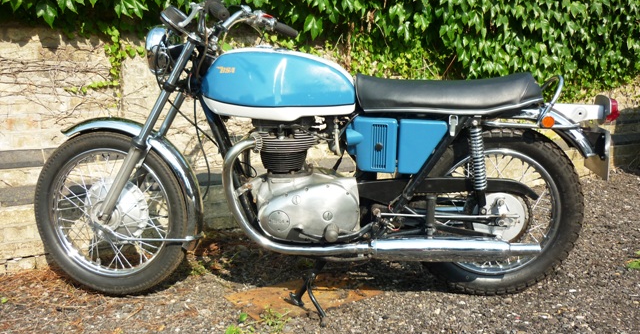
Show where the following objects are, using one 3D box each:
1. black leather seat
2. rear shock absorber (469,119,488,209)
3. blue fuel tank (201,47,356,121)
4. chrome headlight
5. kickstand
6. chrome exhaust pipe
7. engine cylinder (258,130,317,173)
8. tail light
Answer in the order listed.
[{"bbox_3d":[0.453,-0.269,2.218,0.660,0.155,0.260,0,10,3],"label":"black leather seat"},{"bbox_3d":[0.548,-0.009,2.109,0.060,0.315,0.060,-7,10,4],"label":"rear shock absorber"},{"bbox_3d":[-0.148,-0.301,2.239,0.575,0.260,0.280,0,10,3],"label":"blue fuel tank"},{"bbox_3d":[-0.585,-0.435,2.262,0.100,0.180,0.180,2,11,12],"label":"chrome headlight"},{"bbox_3d":[-0.040,0.433,2.215,0.150,0.200,0.280,0,10,3],"label":"kickstand"},{"bbox_3d":[0.209,0.110,2.135,1.100,0.400,0.170,0,10,3],"label":"chrome exhaust pipe"},{"bbox_3d":[-0.117,-0.057,2.271,0.200,0.150,0.250,0,10,3],"label":"engine cylinder"},{"bbox_3d":[1.057,-0.204,2.203,0.065,0.098,0.090,0,10,3],"label":"tail light"}]

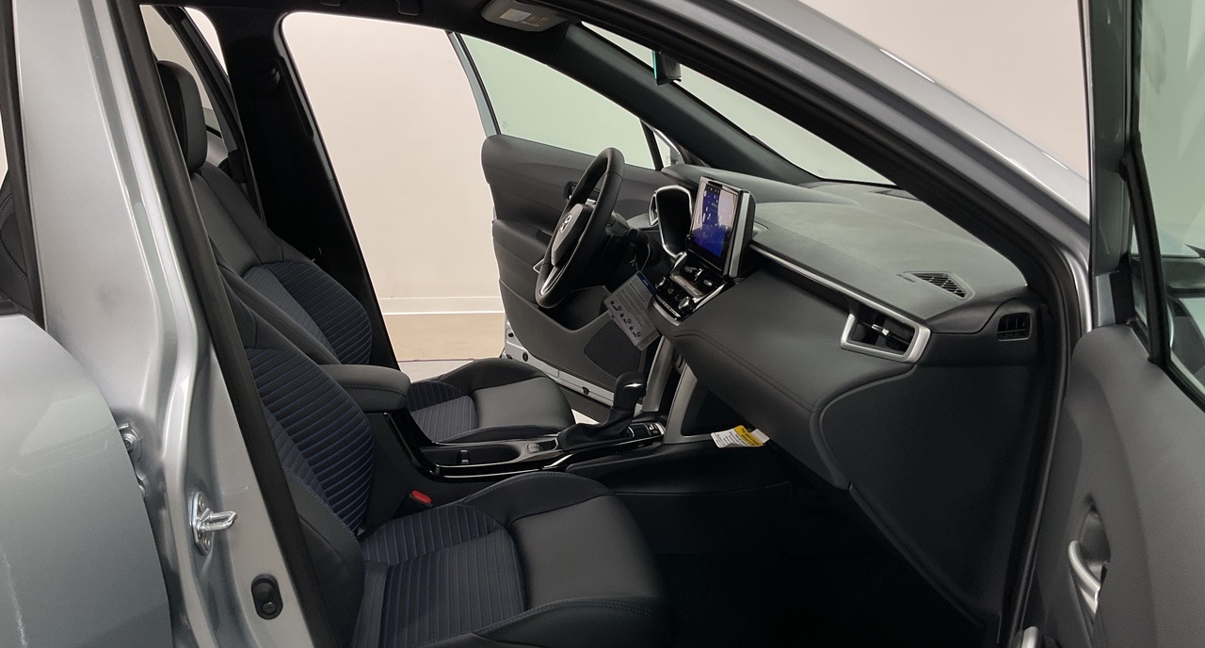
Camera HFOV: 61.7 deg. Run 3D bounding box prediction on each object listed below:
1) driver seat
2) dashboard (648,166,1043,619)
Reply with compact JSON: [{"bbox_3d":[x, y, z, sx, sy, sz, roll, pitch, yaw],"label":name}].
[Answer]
[{"bbox_3d":[-0.505,-0.080,2.111,0.880,0.910,0.540,-2,14,-9],"label":"driver seat"},{"bbox_3d":[0.402,-0.023,1.902,0.570,0.470,1.420,-2,14,-9],"label":"dashboard"}]

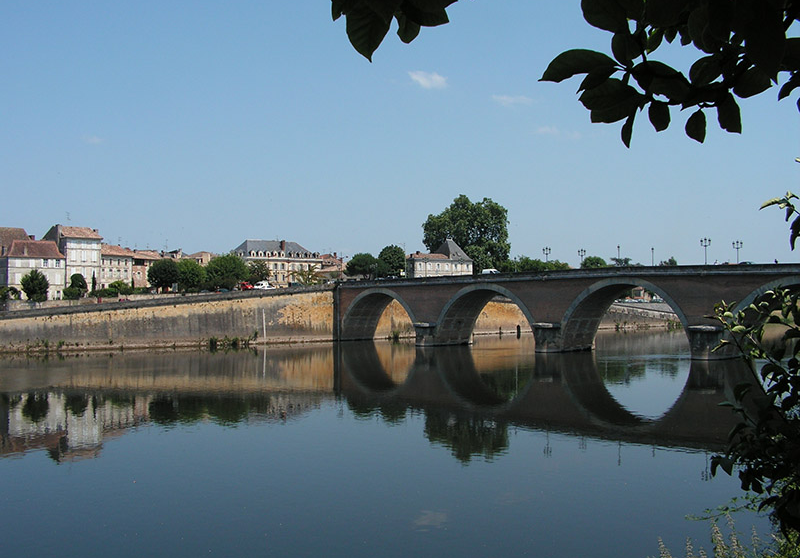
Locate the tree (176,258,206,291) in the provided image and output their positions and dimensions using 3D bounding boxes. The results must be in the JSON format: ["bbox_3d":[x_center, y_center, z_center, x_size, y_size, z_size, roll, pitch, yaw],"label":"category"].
[{"bbox_3d":[-47.480,-0.910,189.000,6.990,7.890,6.800,0,-1,0],"label":"tree"}]

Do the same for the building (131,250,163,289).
[{"bbox_3d":[-60.980,-1.950,194.530,8.000,9.180,9.000,1,-2,-38],"label":"building"}]

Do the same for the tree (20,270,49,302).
[{"bbox_3d":[-73.360,1.410,167.000,5.580,6.580,5.600,0,-1,0],"label":"tree"}]

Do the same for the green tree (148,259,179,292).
[{"bbox_3d":[-53.100,-0.670,187.000,6.860,7.420,6.500,0,-2,0],"label":"green tree"}]

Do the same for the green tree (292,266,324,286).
[{"bbox_3d":[-23.090,-0.690,210.000,8.580,5.430,7.500,0,-2,0],"label":"green tree"}]

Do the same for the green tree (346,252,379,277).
[{"bbox_3d":[-9.960,-3.050,221.000,8.500,7.970,8.000,0,-2,0],"label":"green tree"}]

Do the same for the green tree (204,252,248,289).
[{"bbox_3d":[-39.620,-1.540,190.000,9.950,8.480,9.200,0,-1,0],"label":"green tree"}]

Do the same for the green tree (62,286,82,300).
[{"bbox_3d":[-66.520,2.740,169.000,4.050,2.830,3.600,0,-1,0],"label":"green tree"}]

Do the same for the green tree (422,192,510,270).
[{"bbox_3d":[21.180,-12.770,264.000,27.760,28.400,26.000,0,-2,0],"label":"green tree"}]

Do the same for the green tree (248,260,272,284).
[{"bbox_3d":[-34.460,-1.280,203.000,5.730,6.710,5.800,0,-2,0],"label":"green tree"}]

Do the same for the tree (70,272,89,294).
[{"bbox_3d":[-65.870,1.130,171.000,3.680,4.500,3.600,0,-1,0],"label":"tree"}]

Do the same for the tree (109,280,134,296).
[{"bbox_3d":[-58.910,1.850,176.000,5.500,3.280,4.500,0,-2,0],"label":"tree"}]

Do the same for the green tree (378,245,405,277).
[{"bbox_3d":[-2.300,-4.080,219.000,6.930,9.420,6.800,0,-1,0],"label":"green tree"}]

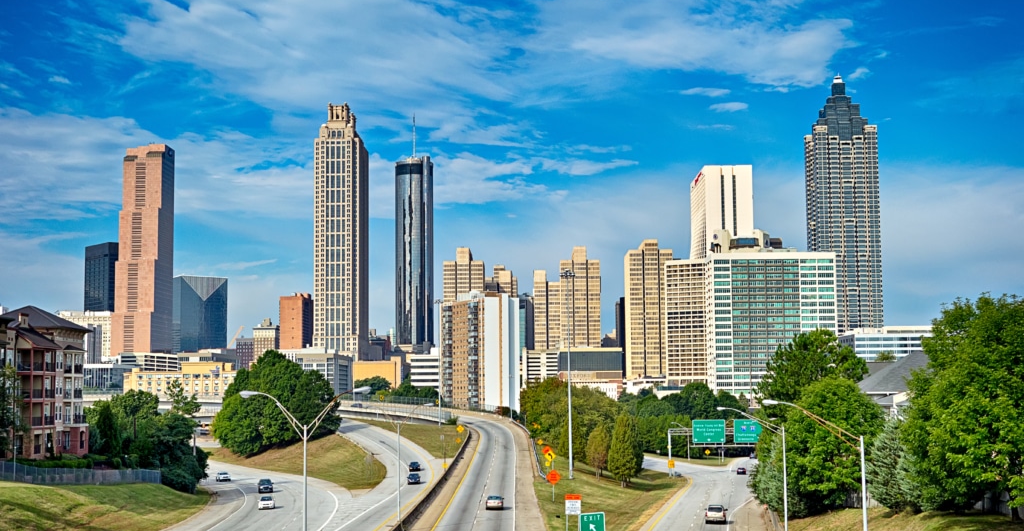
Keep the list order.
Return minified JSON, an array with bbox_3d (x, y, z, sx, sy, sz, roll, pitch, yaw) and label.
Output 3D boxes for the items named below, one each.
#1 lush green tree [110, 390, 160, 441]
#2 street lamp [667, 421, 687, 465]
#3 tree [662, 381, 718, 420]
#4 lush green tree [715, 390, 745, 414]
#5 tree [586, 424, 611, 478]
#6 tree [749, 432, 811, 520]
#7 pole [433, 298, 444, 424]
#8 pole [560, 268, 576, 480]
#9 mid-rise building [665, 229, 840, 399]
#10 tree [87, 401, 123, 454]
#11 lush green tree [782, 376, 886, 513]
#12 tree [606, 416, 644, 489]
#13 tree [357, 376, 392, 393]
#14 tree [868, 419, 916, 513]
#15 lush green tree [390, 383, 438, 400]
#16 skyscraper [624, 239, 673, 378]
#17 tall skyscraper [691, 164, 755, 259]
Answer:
[{"bbox_3d":[-54.160,22.660,200.000,6.900,9.410,6.800,-1,-6,0],"label":"lush green tree"},{"bbox_3d":[38.450,40.510,320.000,4.300,9.340,0.400,1,-6,-17],"label":"street lamp"},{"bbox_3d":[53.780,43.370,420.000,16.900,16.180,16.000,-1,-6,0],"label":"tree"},{"bbox_3d":[65.540,43.380,420.000,9.100,11.390,9.000,-1,-6,0],"label":"lush green tree"},{"bbox_3d":[13.650,29.430,220.000,3.800,8.610,3.800,-1,-6,0],"label":"tree"},{"bbox_3d":[27.250,21.430,142.000,6.300,9.180,6.300,-1,-6,0],"label":"tree"},{"bbox_3d":[-19.240,25.740,370.010,2.400,34.040,2.400,-1,-6,0],"label":"pole"},{"bbox_3d":[8.244,15.791,203.429,2.200,30.850,2.200,-1,-6,0],"label":"pole"},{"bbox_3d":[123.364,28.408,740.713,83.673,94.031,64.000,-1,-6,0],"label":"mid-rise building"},{"bbox_3d":[-51.330,20.640,176.000,4.000,7.150,4.000,-1,-6,0],"label":"tree"},{"bbox_3d":[28.277,16.029,122.987,9.173,12.076,9.173,-1,-6,0],"label":"lush green tree"},{"bbox_3d":[16.008,26.312,198.351,5.122,10.160,5.122,-1,-6,0],"label":"tree"},{"bbox_3d":[-59.190,53.160,600.000,15.500,10.720,14.000,-1,-6,0],"label":"tree"},{"bbox_3d":[30.661,16.189,112.919,3.887,7.542,3.887,-1,-6,0],"label":"tree"},{"bbox_3d":[-40.570,53.670,580.000,19.500,9.940,14.000,-1,-6,0],"label":"lush green tree"},{"bbox_3d":[98.074,41.239,990.198,28.674,120.583,33.000,-1,-6,0],"label":"skyscraper"},{"bbox_3d":[147.342,19.144,982.805,34.792,166.056,86.000,-1,-6,0],"label":"tall skyscraper"}]

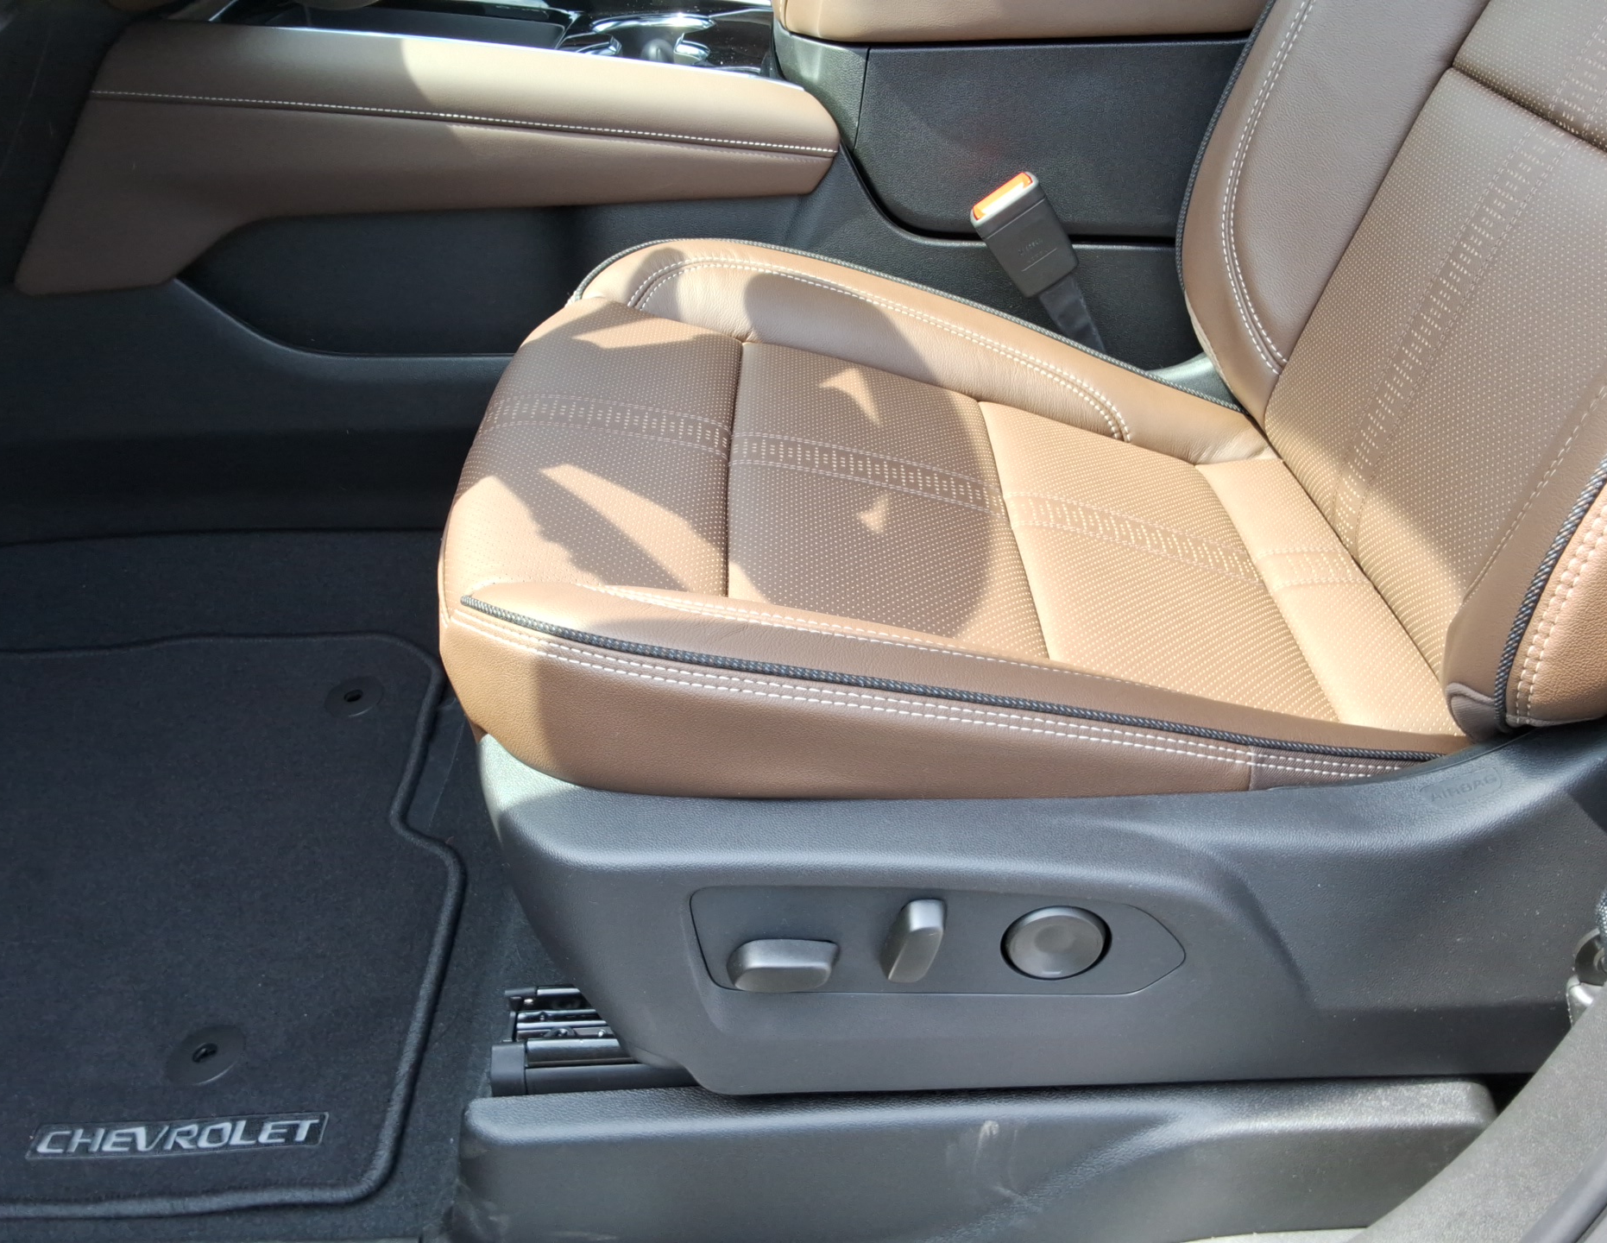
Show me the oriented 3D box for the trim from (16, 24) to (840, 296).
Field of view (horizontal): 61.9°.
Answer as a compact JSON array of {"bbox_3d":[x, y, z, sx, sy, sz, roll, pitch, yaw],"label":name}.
[{"bbox_3d":[-0.298,-0.354,1.029,0.630,0.185,0.090,-1,36,-2],"label":"trim"}]

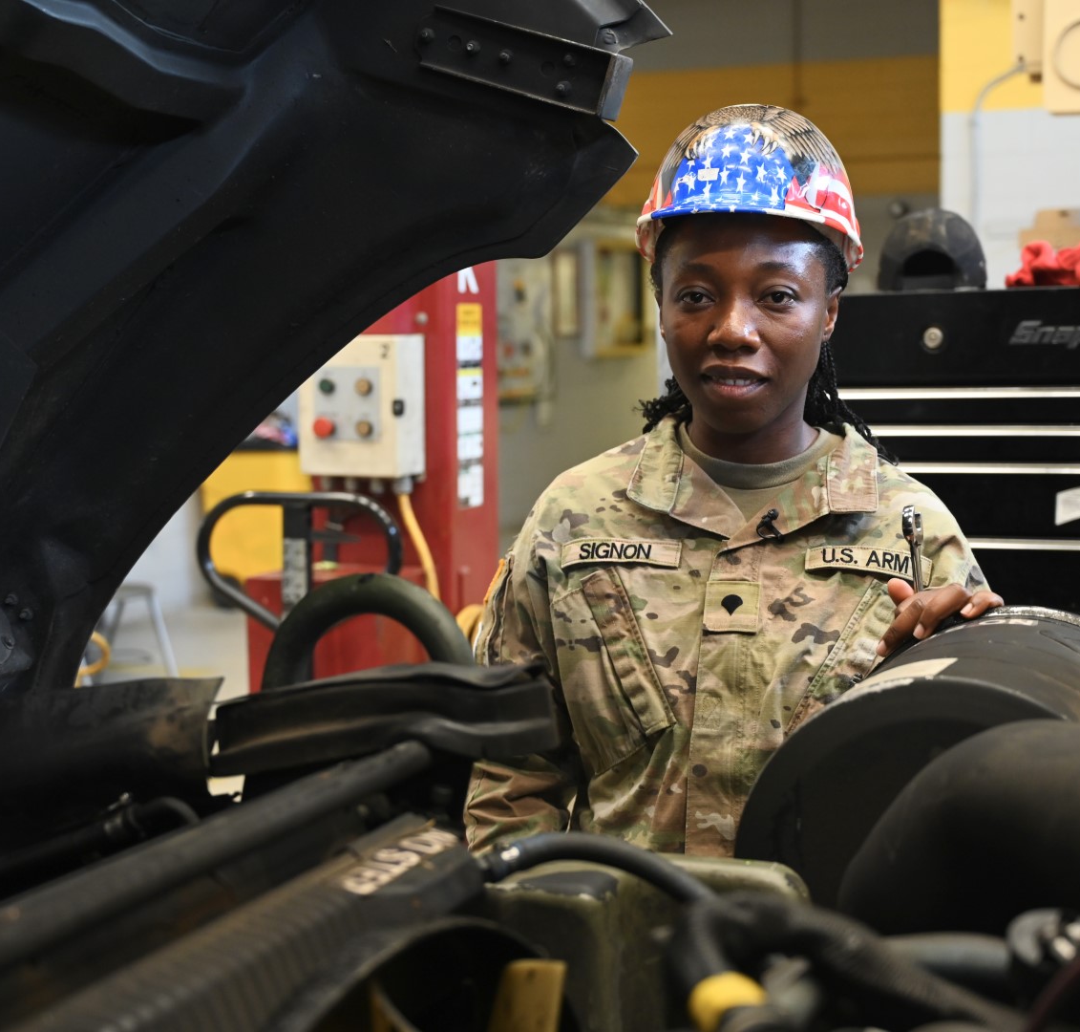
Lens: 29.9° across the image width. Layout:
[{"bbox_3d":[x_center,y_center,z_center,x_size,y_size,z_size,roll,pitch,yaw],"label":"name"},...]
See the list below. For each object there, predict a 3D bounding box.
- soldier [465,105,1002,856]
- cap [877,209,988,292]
[{"bbox_3d":[0.185,0.455,1.940,0.520,1.680,0.400,0,2,5],"label":"soldier"},{"bbox_3d":[0.630,-0.416,3.240,0.178,0.137,0.265,1,2,16],"label":"cap"}]

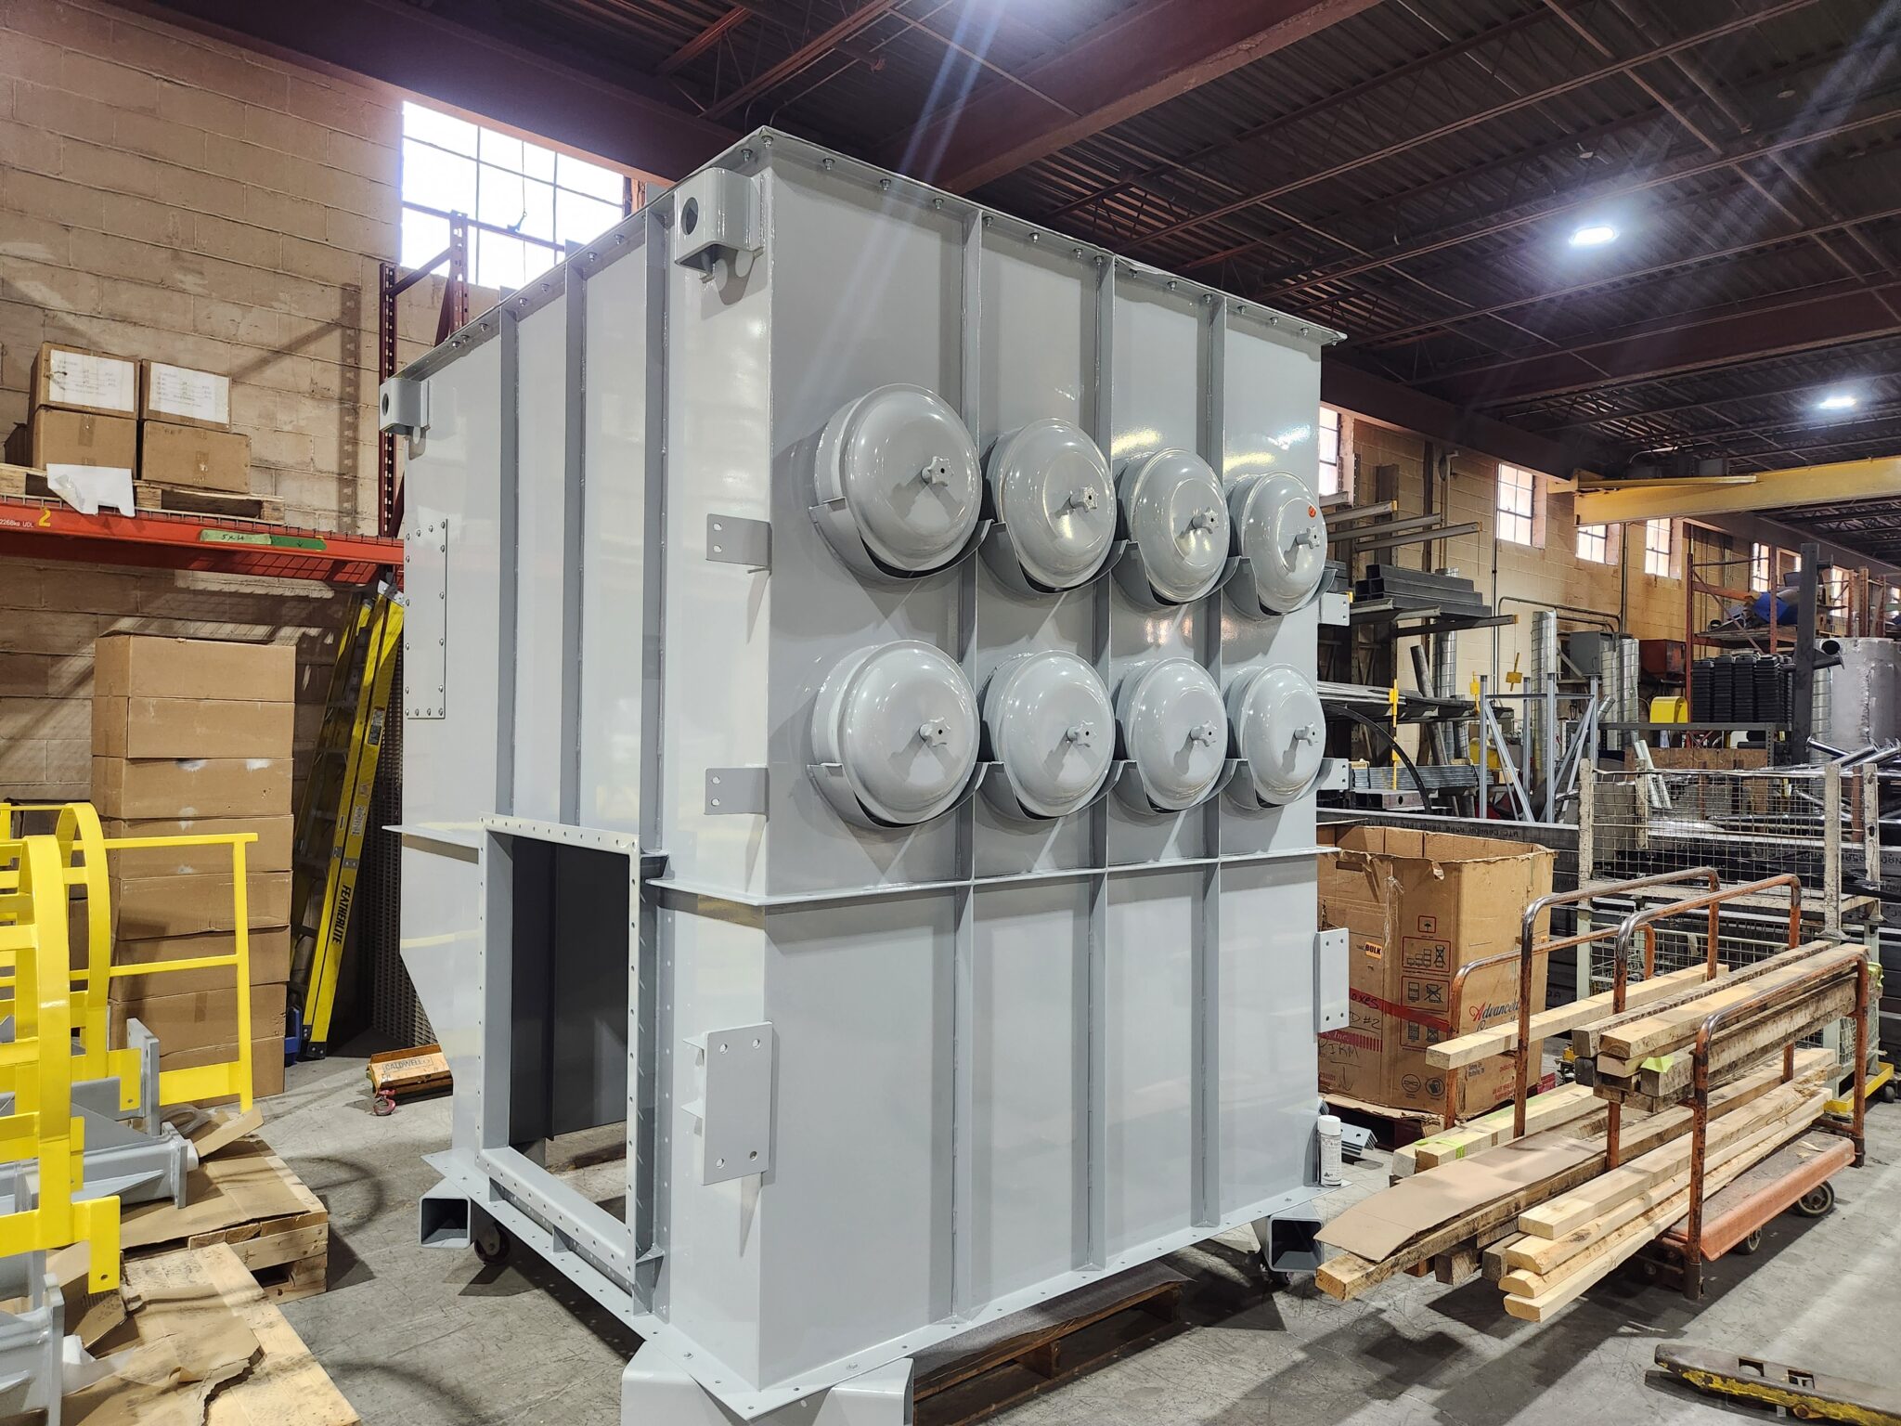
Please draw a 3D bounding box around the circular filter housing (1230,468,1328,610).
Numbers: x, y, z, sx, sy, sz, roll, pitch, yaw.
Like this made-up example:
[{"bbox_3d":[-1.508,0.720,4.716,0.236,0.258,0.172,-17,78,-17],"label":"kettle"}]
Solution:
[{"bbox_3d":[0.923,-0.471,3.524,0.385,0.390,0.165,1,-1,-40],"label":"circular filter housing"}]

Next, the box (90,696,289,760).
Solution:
[{"bbox_3d":[-3.308,0.071,5.541,0.430,0.248,0.645,0,-1,41],"label":"box"}]

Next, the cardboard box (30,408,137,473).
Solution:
[{"bbox_3d":[-3.619,-1.091,5.281,0.325,0.245,0.420,1,-1,-39],"label":"cardboard box"}]

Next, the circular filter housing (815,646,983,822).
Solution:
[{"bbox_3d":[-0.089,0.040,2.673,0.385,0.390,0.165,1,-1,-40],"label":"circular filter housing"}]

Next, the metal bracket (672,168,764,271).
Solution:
[{"bbox_3d":[-0.511,-1.046,2.698,0.098,0.157,0.265,1,-1,-40],"label":"metal bracket"}]

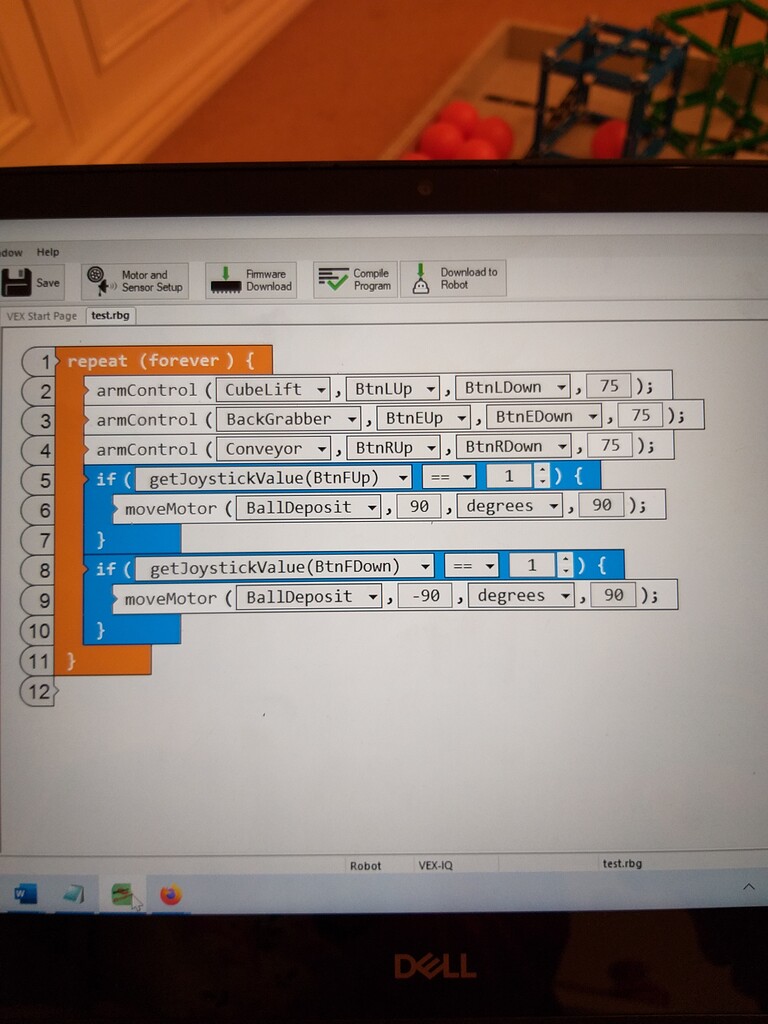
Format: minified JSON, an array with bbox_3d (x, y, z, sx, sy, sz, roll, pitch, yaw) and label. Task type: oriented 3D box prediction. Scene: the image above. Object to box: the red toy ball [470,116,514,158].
[{"bbox_3d":[0.194,-0.673,1.392,0.076,0.076,0.076,-2,54,3],"label":"red toy ball"}]

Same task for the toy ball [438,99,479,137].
[{"bbox_3d":[0.141,-0.719,1.428,0.076,0.076,0.076,-2,54,3],"label":"toy ball"}]

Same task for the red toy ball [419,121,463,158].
[{"bbox_3d":[0.106,-0.664,1.393,0.076,0.076,0.076,-2,54,3],"label":"red toy ball"}]

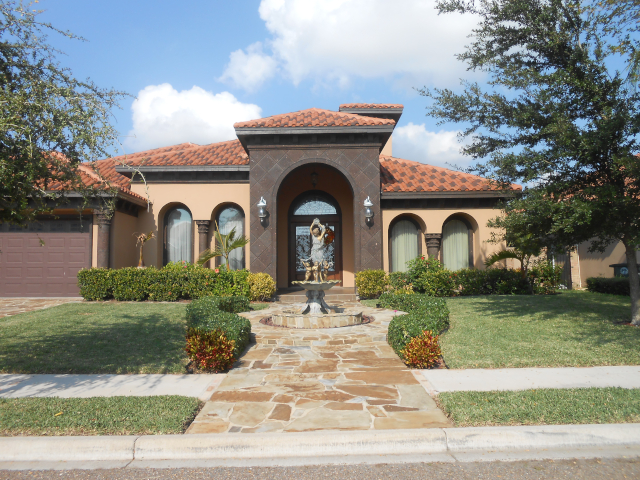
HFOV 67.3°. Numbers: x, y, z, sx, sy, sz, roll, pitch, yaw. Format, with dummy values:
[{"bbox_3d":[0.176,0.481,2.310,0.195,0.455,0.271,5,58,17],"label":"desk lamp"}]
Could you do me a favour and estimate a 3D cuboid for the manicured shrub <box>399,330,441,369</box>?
[{"bbox_3d":[1.460,1.542,6.944,0.590,0.500,0.560,-1,-3,0],"label":"manicured shrub"}]

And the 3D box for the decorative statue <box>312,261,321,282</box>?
[{"bbox_3d":[-0.071,0.697,10.828,0.190,0.500,0.180,-1,-3,0],"label":"decorative statue"}]

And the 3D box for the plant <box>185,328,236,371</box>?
[{"bbox_3d":[-1.560,1.551,6.945,0.750,0.560,0.680,-1,-3,0],"label":"plant"}]

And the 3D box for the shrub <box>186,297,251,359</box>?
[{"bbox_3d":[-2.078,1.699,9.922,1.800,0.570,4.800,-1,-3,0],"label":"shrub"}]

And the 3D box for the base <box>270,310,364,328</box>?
[{"bbox_3d":[-0.057,1.739,10.970,2.080,0.265,2.080,-1,-3,0],"label":"base"}]

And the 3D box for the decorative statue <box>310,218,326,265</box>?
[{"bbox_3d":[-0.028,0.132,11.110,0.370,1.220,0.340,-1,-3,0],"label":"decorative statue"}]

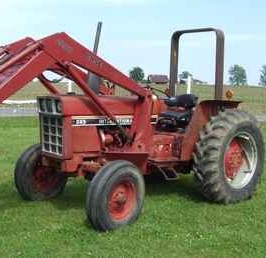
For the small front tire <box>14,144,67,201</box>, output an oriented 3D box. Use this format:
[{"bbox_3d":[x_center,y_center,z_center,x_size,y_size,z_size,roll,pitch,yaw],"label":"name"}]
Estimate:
[{"bbox_3d":[-1.234,0.603,6.338,0.212,0.775,0.775,7,8,43],"label":"small front tire"}]

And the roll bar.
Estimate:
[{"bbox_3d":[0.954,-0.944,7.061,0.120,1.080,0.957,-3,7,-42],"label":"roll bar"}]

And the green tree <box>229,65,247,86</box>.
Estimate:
[{"bbox_3d":[38.396,-19.380,170.000,6.551,7.825,6.551,2,6,0],"label":"green tree"}]

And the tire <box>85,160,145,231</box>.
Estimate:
[{"bbox_3d":[-0.175,0.756,5.180,0.212,0.775,0.775,8,8,44],"label":"tire"}]

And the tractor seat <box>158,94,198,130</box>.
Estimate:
[{"bbox_3d":[0.690,-0.256,6.910,0.500,0.500,0.500,-3,7,-42],"label":"tractor seat"}]

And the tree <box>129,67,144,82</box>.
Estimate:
[{"bbox_3d":[1.499,-20.231,175.000,5.620,5.994,5.620,2,6,0],"label":"tree"}]

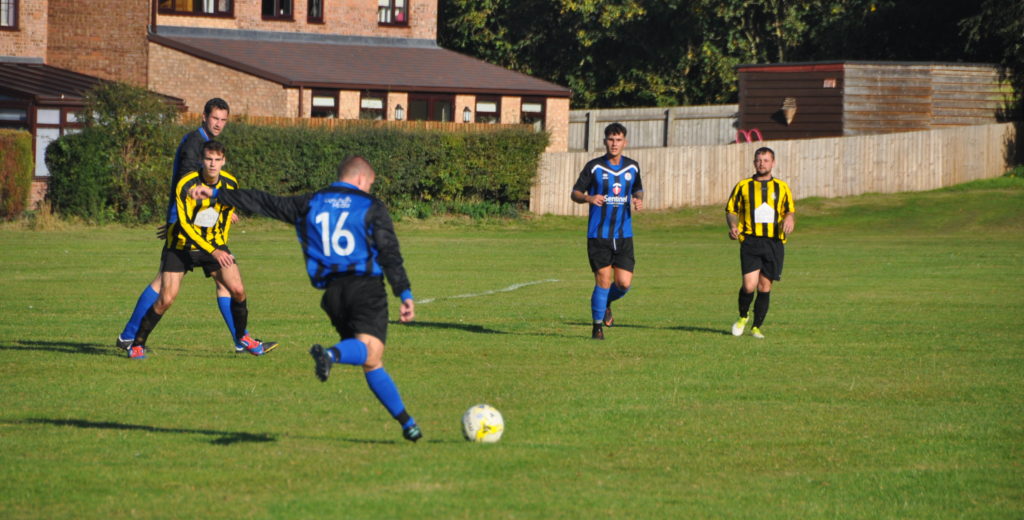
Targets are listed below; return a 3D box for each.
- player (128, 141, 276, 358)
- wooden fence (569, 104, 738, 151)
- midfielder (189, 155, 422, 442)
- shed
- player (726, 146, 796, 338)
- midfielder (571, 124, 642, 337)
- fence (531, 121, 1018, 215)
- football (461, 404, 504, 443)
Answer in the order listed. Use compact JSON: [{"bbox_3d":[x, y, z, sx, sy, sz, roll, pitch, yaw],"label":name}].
[{"bbox_3d":[-2.215,-0.075,61.000,0.880,1.540,0.620,1,1,-23],"label":"player"},{"bbox_3d":[3.022,-2.360,182.000,4.200,2.000,0.120,2,1,26],"label":"wooden fence"},{"bbox_3d":[-1.115,0.211,46.000,1.050,1.500,0.800,2,1,25],"label":"midfielder"},{"bbox_3d":[7.733,-3.008,182.159,2.600,2.300,7.000,2,1,33],"label":"shed"},{"bbox_3d":[2.196,-0.154,75.000,0.600,1.680,0.500,1,1,3],"label":"player"},{"bbox_3d":[0.783,-0.234,69.900,0.600,1.770,0.500,1,1,2],"label":"midfielder"},{"bbox_3d":[5.270,-1.839,170.500,12.056,2.024,0.200,1,1,-35],"label":"fence"},{"bbox_3d":[-0.153,0.884,45.700,0.220,0.220,0.220,1,1,0],"label":"football"}]

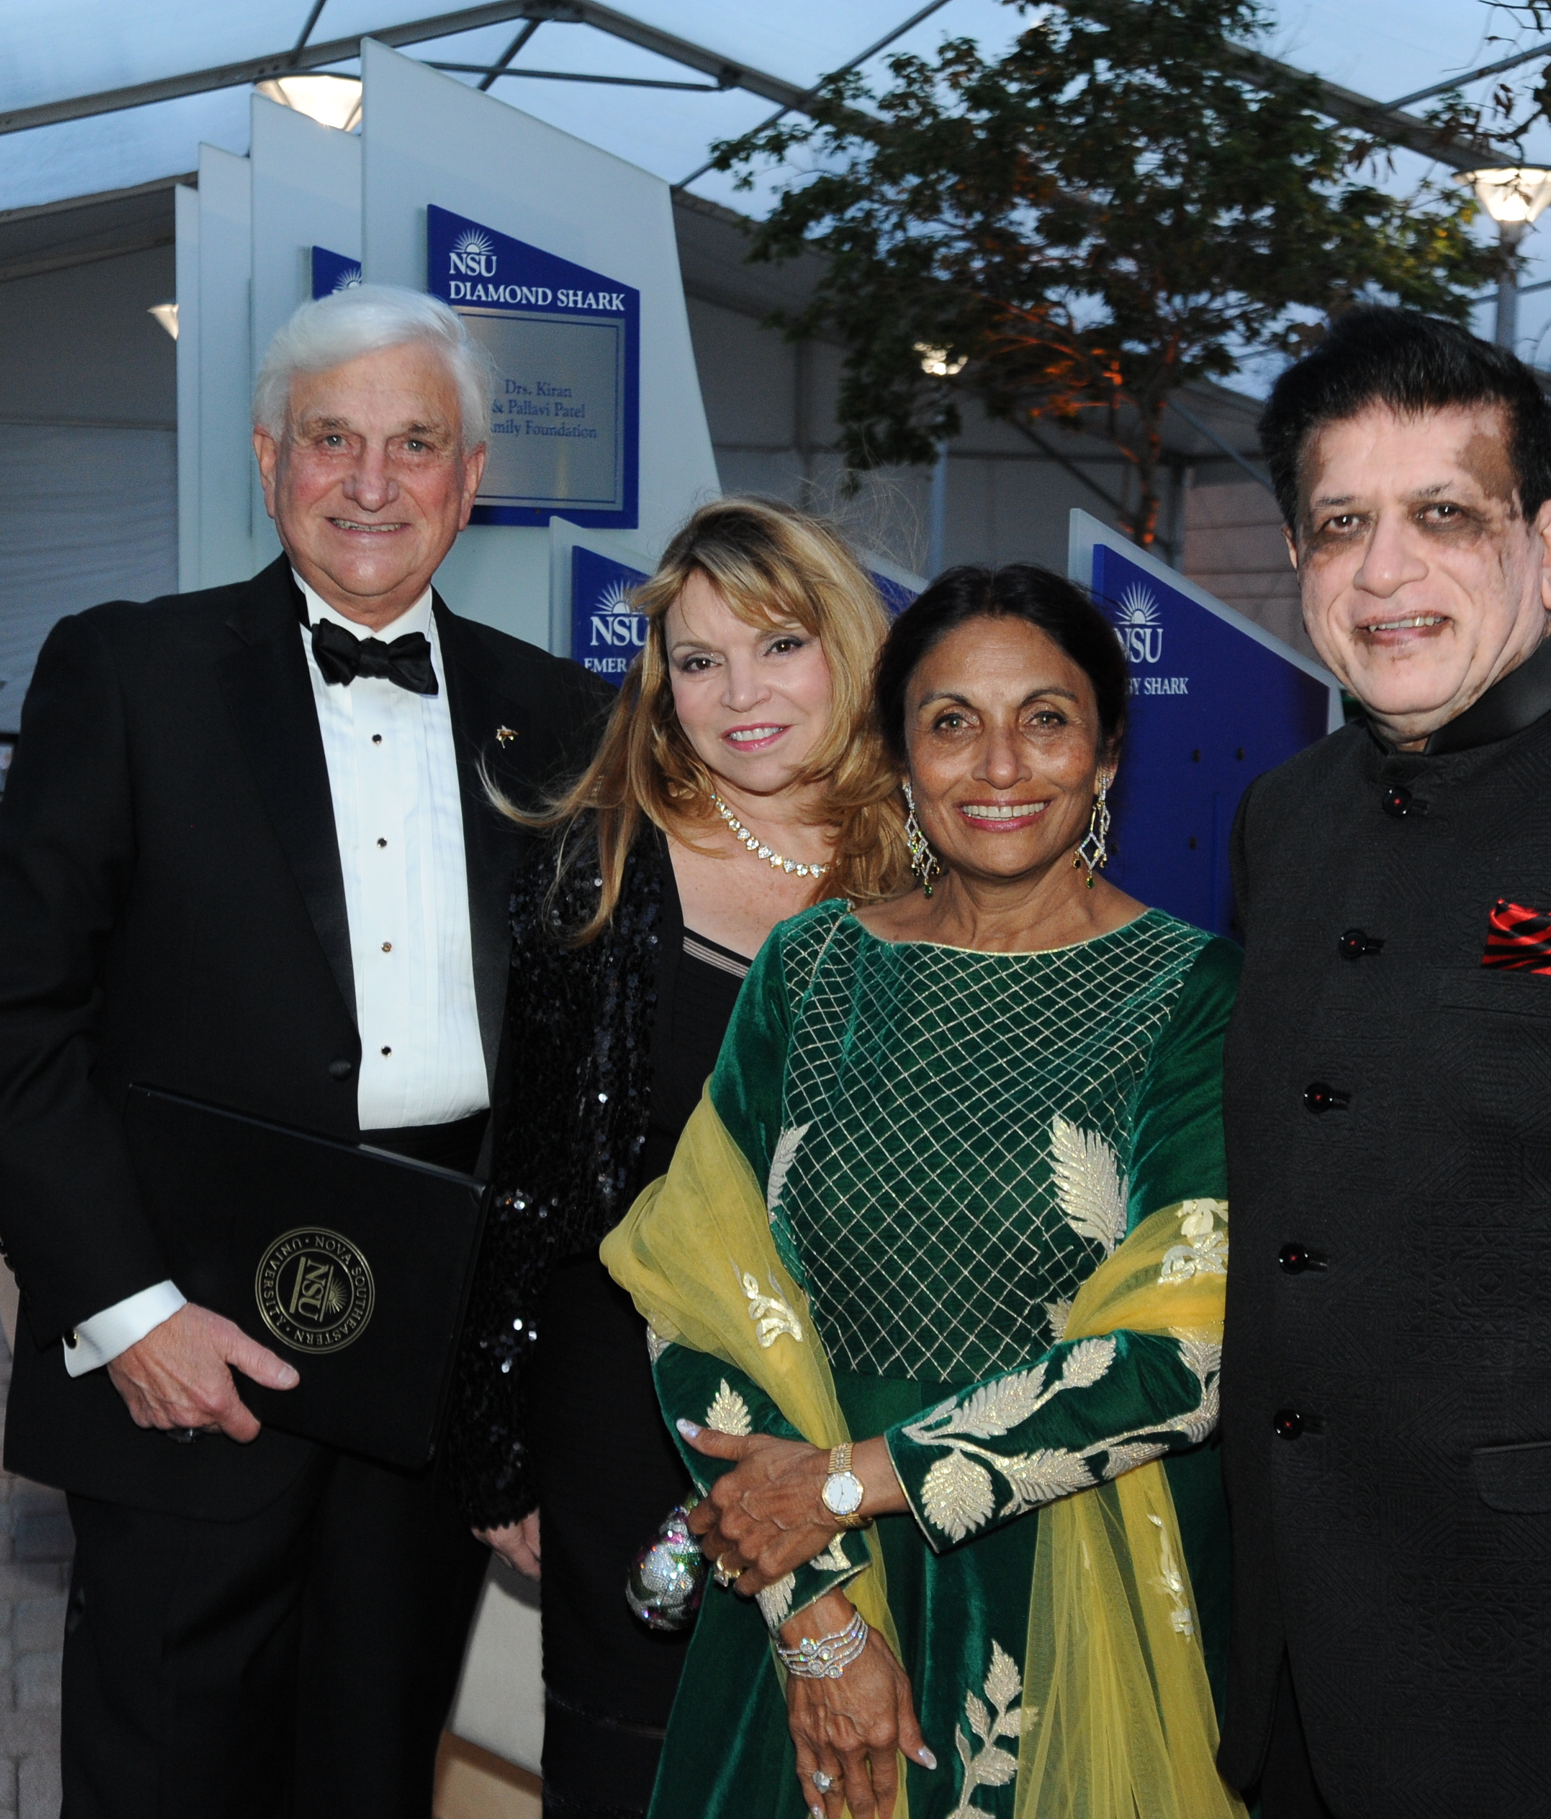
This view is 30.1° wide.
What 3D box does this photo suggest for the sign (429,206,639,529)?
[{"bbox_3d":[-0.424,-0.942,5.052,0.403,0.537,0.024,-2,7,-28],"label":"sign"}]

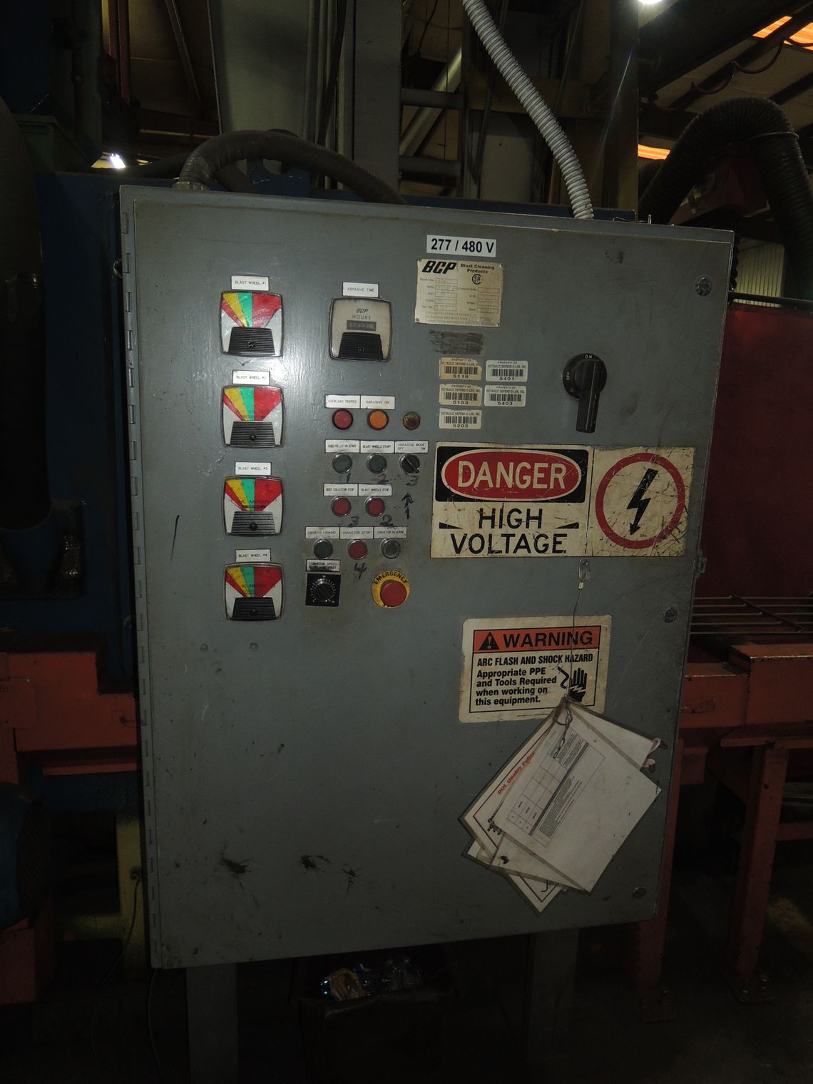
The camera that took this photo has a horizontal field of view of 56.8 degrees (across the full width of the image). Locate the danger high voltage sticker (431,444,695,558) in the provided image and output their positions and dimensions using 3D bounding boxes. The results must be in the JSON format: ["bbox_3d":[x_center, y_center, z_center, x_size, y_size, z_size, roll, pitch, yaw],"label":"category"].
[{"bbox_3d":[0.251,-0.063,1.182,0.424,0.178,0.004,0,11,-10],"label":"danger high voltage sticker"}]

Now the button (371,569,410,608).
[{"bbox_3d":[-0.021,0.077,1.146,0.060,0.060,0.035,0,11,-10],"label":"button"}]

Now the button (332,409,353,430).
[{"bbox_3d":[-0.092,-0.178,1.091,0.030,0.030,0.016,0,11,-10],"label":"button"}]

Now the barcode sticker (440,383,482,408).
[{"bbox_3d":[0.082,-0.218,1.120,0.065,0.028,0.004,0,11,-10],"label":"barcode sticker"}]

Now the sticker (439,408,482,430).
[{"bbox_3d":[0.082,-0.184,1.127,0.065,0.029,0.004,0,11,-10],"label":"sticker"}]

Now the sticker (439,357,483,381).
[{"bbox_3d":[0.082,-0.256,1.112,0.065,0.030,0.004,0,11,-10],"label":"sticker"}]

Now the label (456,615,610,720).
[{"bbox_3d":[0.213,0.208,1.230,0.251,0.175,0.004,0,11,-10],"label":"label"}]

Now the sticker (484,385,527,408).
[{"bbox_3d":[0.150,-0.219,1.132,0.065,0.030,0.004,0,11,-10],"label":"sticker"}]

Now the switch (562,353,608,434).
[{"bbox_3d":[0.273,-0.224,1.131,0.072,0.116,0.046,0,11,-10],"label":"switch"}]

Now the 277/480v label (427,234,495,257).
[{"bbox_3d":[0.080,-0.424,1.077,0.102,0.024,0.004,0,11,-10],"label":"277/480v label"}]

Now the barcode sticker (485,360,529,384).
[{"bbox_3d":[0.151,-0.256,1.125,0.064,0.030,0.004,0,11,-10],"label":"barcode sticker"}]

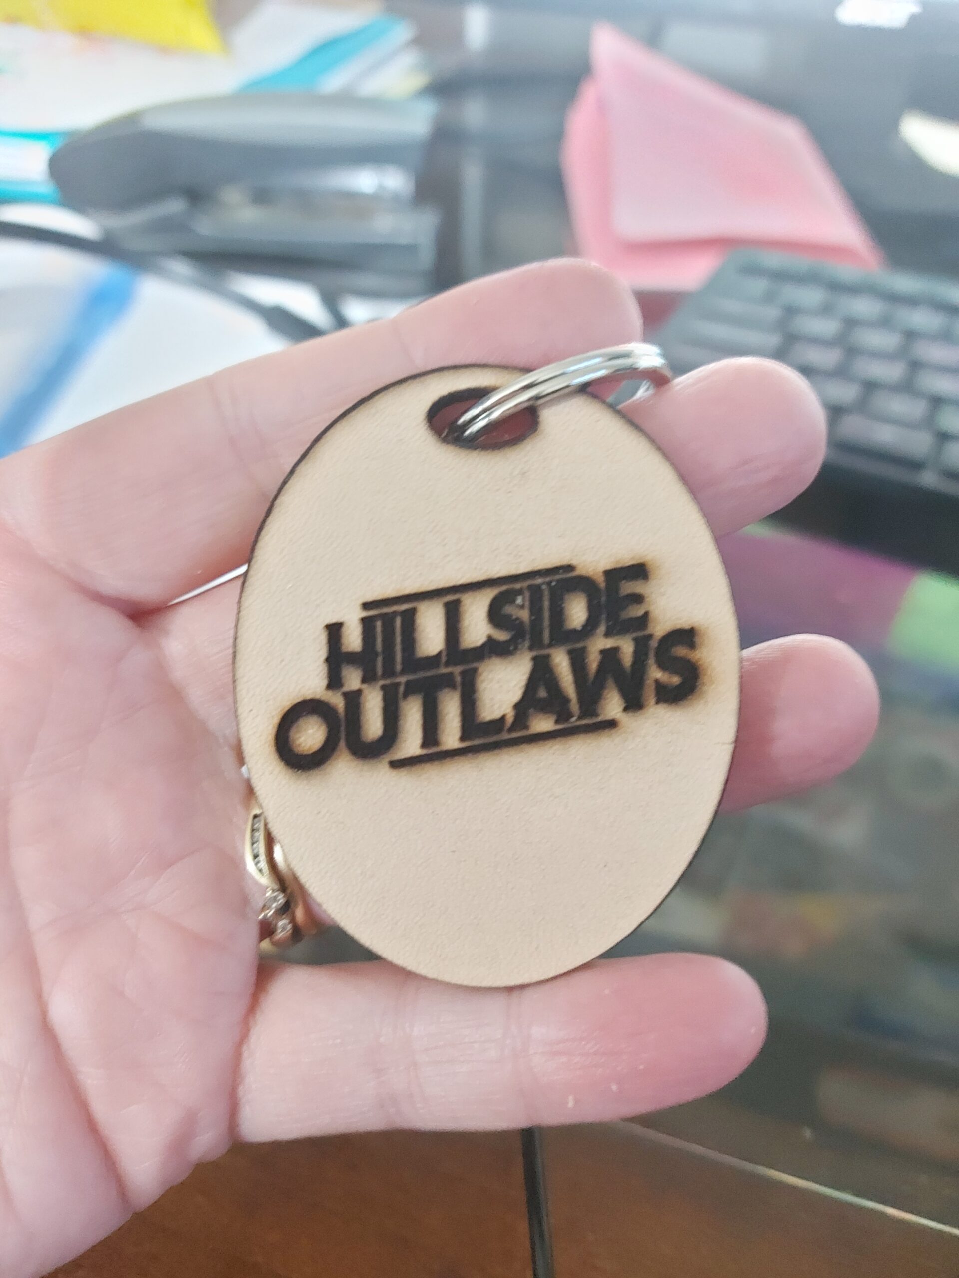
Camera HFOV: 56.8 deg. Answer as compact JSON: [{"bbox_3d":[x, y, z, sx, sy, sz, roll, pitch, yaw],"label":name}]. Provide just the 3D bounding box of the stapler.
[{"bbox_3d":[-0.109,-0.212,0.401,0.185,0.060,0.040,8,44,9],"label":"stapler"}]

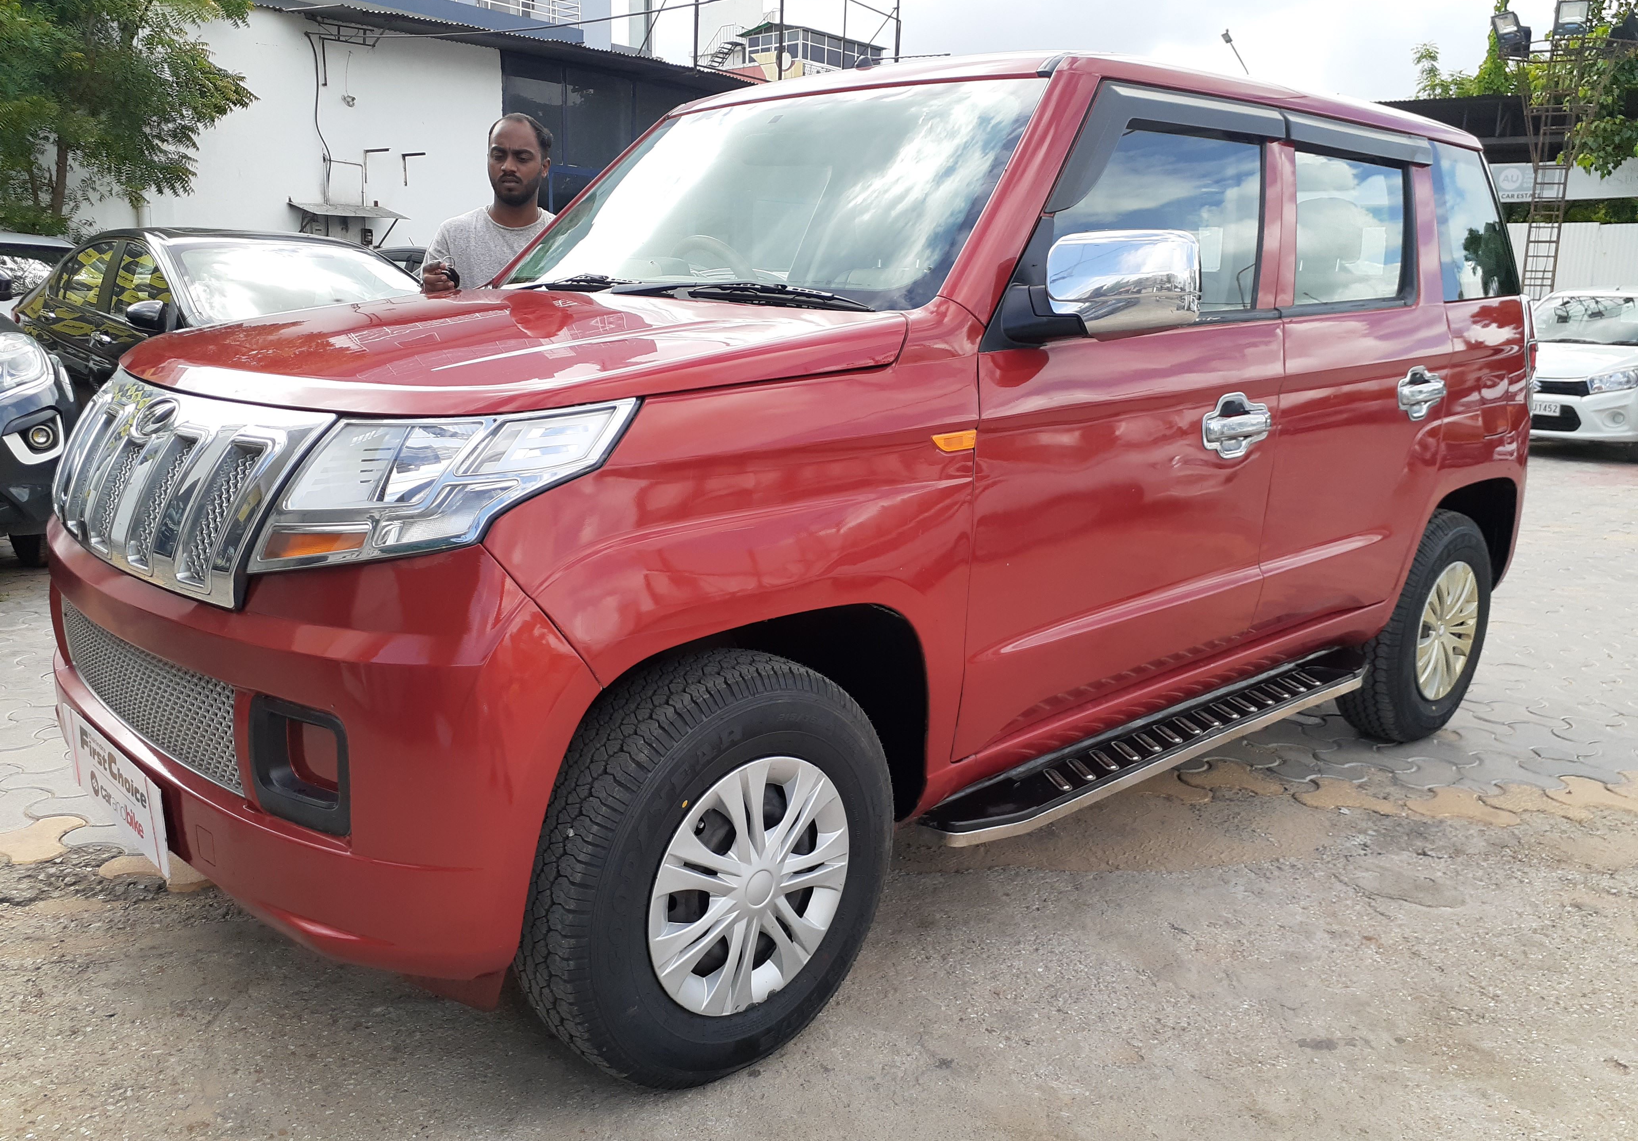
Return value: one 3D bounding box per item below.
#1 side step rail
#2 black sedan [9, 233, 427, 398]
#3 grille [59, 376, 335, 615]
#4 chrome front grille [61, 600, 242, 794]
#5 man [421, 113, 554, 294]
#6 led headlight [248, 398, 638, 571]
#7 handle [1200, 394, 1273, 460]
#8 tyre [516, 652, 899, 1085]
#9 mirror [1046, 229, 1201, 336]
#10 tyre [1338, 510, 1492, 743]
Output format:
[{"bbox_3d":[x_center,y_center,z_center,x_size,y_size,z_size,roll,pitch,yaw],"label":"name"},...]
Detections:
[{"bbox_3d":[0.790,0.351,2.784,1.600,0.075,0.165,-9,17,-41],"label":"side step rail"},{"bbox_3d":[-3.232,-1.198,7.467,1.740,1.480,4.300,-10,17,-44],"label":"black sedan"},{"bbox_3d":[-1.099,-0.160,2.142,0.200,0.300,0.900,-9,17,-41],"label":"grille"},{"bbox_3d":[-1.166,0.181,2.166,0.085,0.180,0.870,-9,17,-41],"label":"chrome front grille"},{"bbox_3d":[-0.872,-0.443,3.800,0.500,1.730,0.330,2,12,2],"label":"man"},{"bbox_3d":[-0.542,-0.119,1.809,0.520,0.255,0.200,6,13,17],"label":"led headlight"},{"bbox_3d":[0.871,-0.300,2.657,0.245,0.135,0.052,-9,17,-41],"label":"handle"},{"bbox_3d":[-0.175,0.485,2.121,0.700,0.700,0.220,-9,17,-41],"label":"tyre"},{"bbox_3d":[0.505,-0.482,2.148,0.140,0.185,0.250,-9,17,-41],"label":"mirror"},{"bbox_3d":[1.816,0.163,3.885,0.700,0.700,0.220,-9,17,-41],"label":"tyre"}]

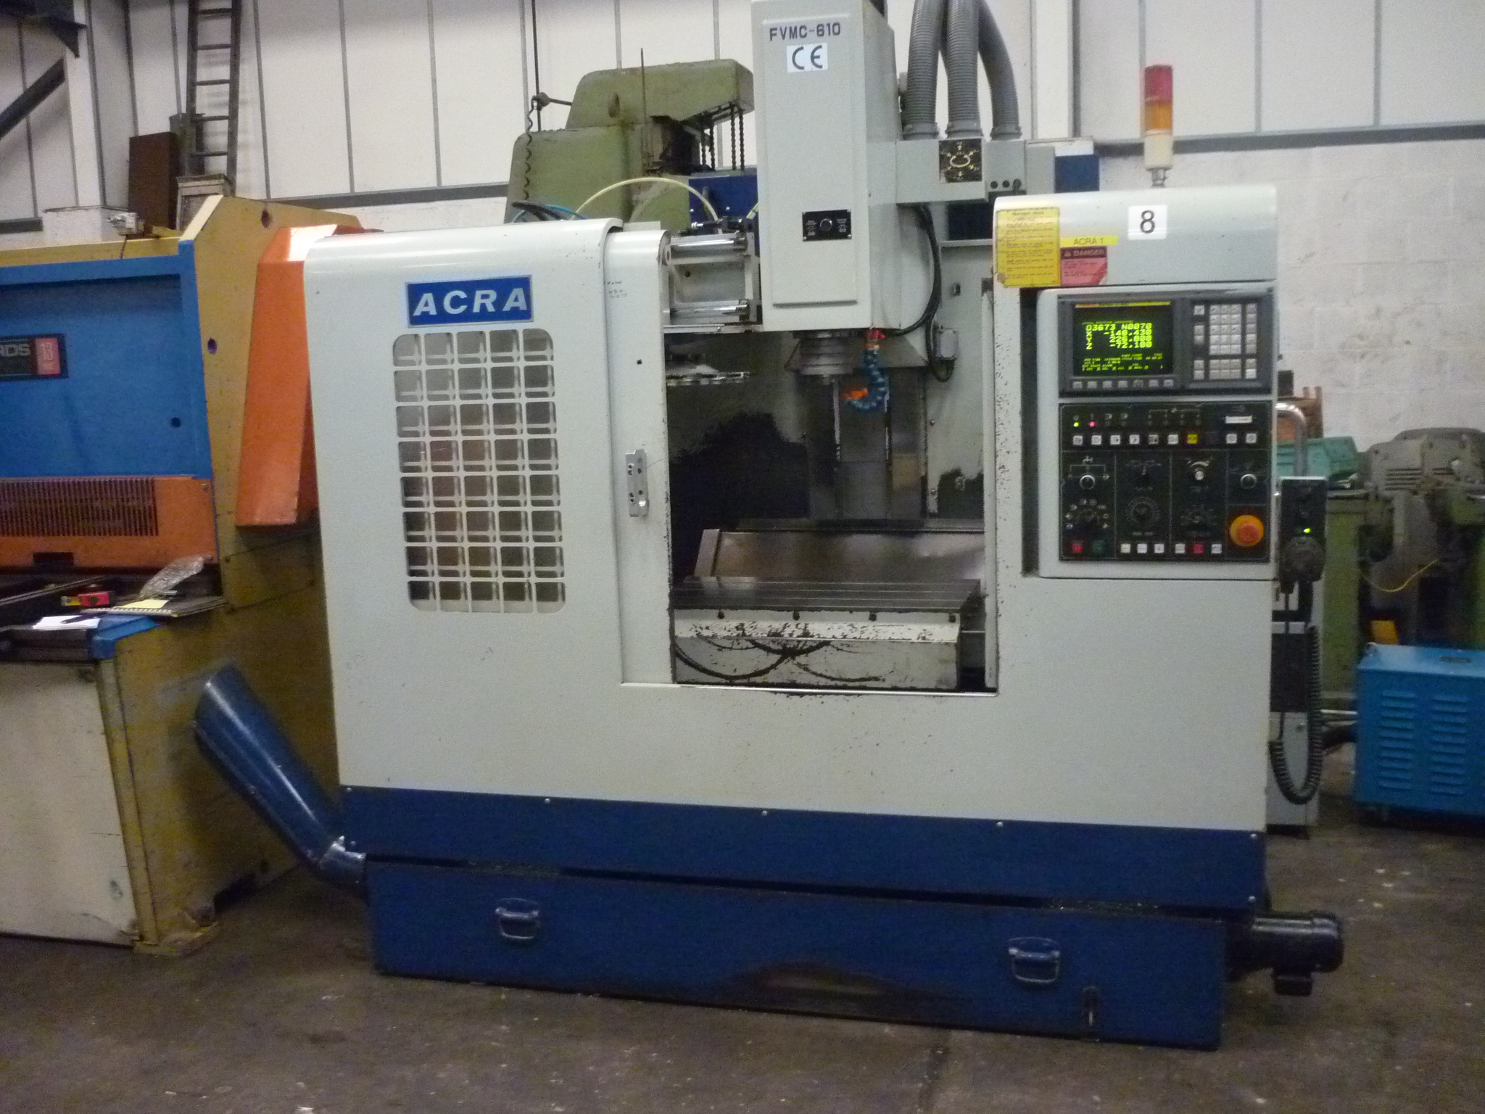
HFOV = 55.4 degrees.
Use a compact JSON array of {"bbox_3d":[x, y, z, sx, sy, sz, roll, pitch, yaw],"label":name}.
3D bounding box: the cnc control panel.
[{"bbox_3d":[0.832,-0.145,2.796,0.400,0.316,0.045,0,8,15],"label":"cnc control panel"}]

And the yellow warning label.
[{"bbox_3d":[0.570,-0.615,2.817,0.122,0.155,0.012,0,8,15],"label":"yellow warning label"}]

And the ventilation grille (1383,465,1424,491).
[{"bbox_3d":[2.425,-0.288,5.199,0.134,0.090,0.025,0,8,15],"label":"ventilation grille"}]

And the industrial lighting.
[{"bbox_3d":[0.835,-0.860,2.843,0.053,0.245,0.053,0,8,15],"label":"industrial lighting"}]

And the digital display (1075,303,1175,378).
[{"bbox_3d":[0.749,-0.427,2.790,0.186,0.144,0.020,0,8,15],"label":"digital display"}]

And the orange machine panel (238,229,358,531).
[{"bbox_3d":[-1.195,-0.525,4.037,0.188,0.812,0.600,1,8,19],"label":"orange machine panel"}]

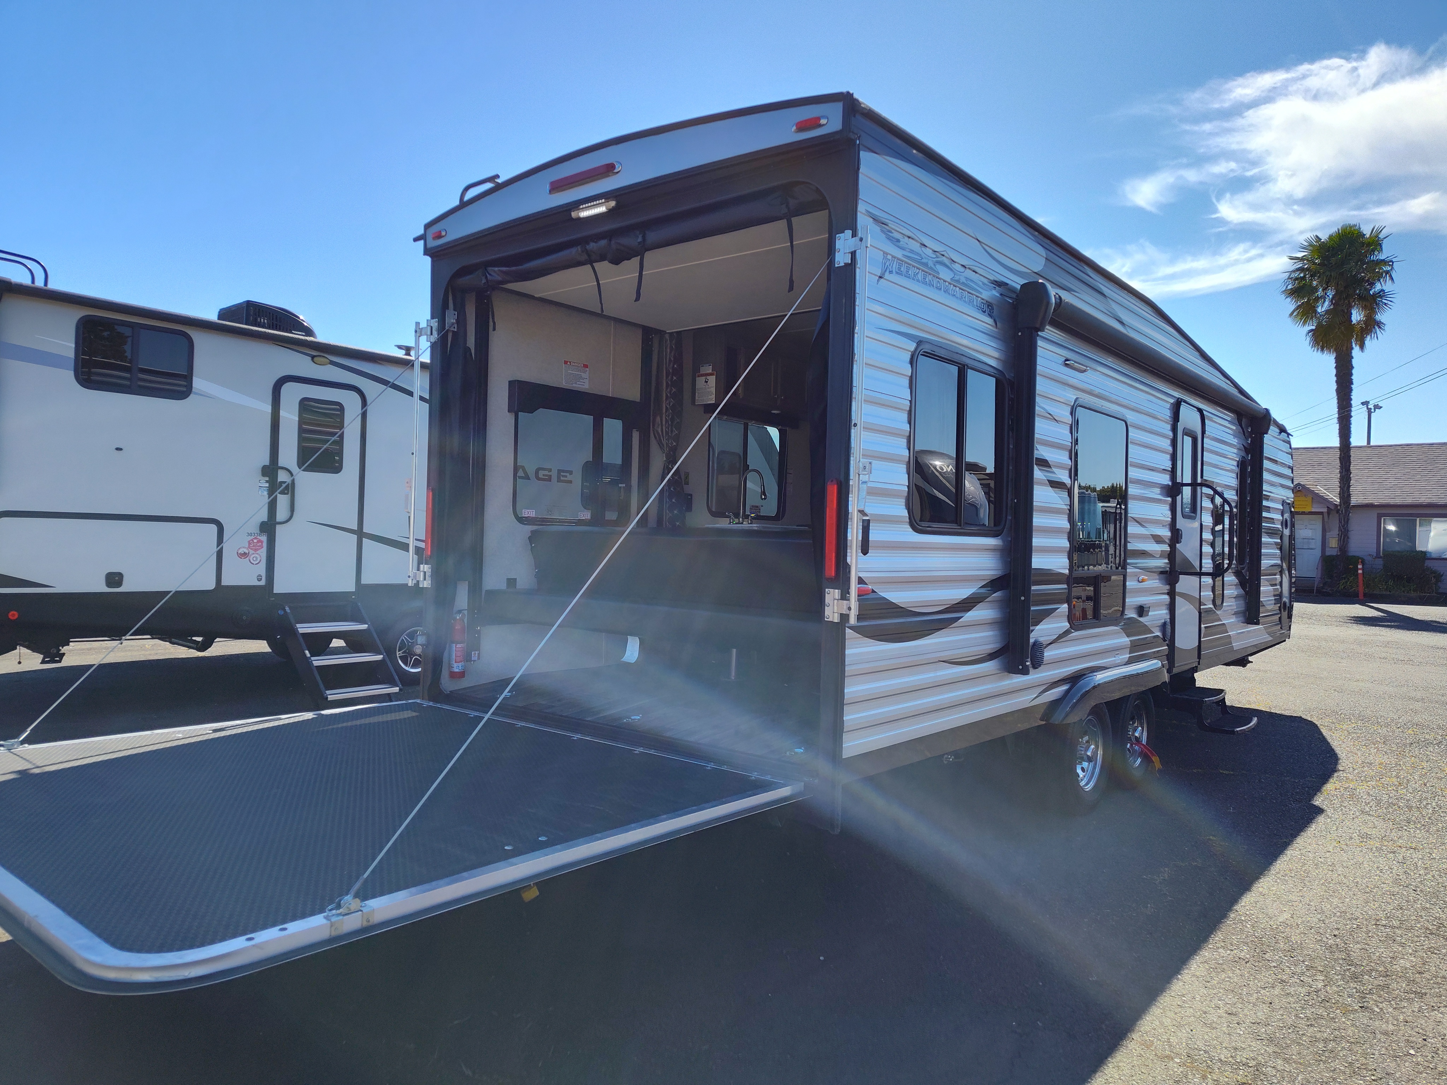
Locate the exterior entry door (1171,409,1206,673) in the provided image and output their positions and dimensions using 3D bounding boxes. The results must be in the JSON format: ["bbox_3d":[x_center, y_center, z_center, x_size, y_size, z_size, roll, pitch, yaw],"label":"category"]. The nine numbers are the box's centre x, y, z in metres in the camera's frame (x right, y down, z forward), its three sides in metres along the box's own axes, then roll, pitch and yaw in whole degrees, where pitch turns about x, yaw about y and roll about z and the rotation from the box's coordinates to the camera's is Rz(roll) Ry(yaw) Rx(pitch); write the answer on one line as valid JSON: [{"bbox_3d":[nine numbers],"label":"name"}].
[{"bbox_3d":[3.293,-0.033,6.832,0.060,1.870,0.718,2,1,39],"label":"exterior entry door"}]

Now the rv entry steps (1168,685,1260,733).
[{"bbox_3d":[3.399,1.164,6.788,0.550,0.230,0.630,2,1,39],"label":"rv entry steps"}]

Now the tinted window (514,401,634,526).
[{"bbox_3d":[-0.880,-0.450,5.687,0.060,0.710,0.924,2,1,39],"label":"tinted window"}]

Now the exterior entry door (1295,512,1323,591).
[{"bbox_3d":[19.616,0.152,32.300,0.950,2.140,0.120,2,1,39],"label":"exterior entry door"}]

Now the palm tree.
[{"bbox_3d":[19.718,-4.328,30.800,3.100,11.700,3.100,2,1,39],"label":"palm tree"}]

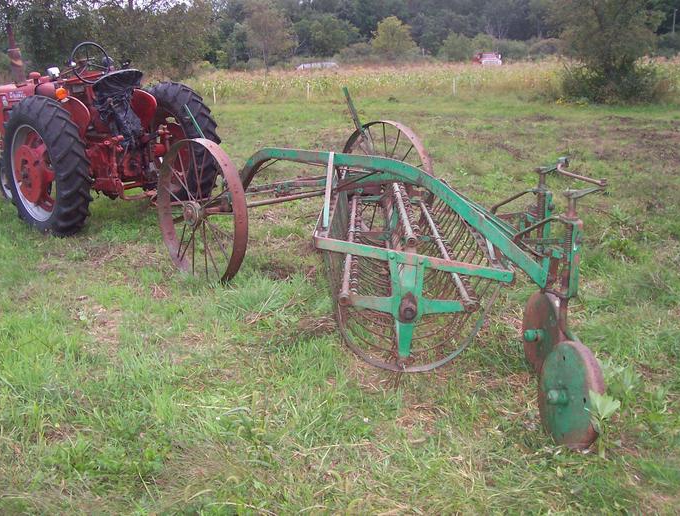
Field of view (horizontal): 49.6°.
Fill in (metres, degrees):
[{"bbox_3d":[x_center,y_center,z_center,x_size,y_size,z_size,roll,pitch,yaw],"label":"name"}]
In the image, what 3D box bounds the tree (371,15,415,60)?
[{"bbox_3d":[6.184,-24.966,85.000,5.400,6.200,5.400,1,16,4],"label":"tree"}]

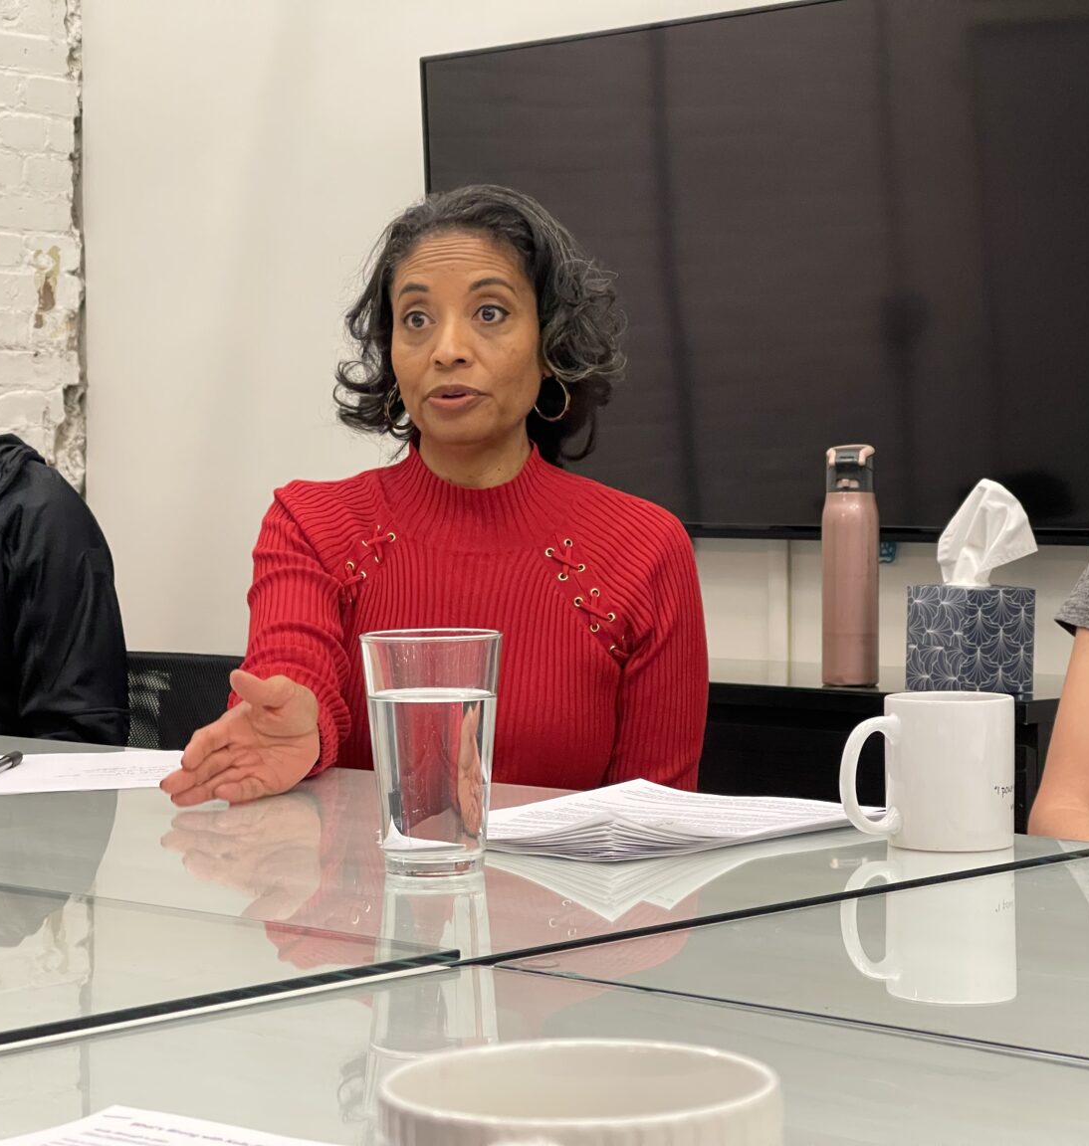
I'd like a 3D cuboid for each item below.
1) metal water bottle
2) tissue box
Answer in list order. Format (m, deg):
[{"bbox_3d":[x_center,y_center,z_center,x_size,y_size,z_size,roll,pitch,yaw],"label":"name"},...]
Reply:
[{"bbox_3d":[0.374,-0.010,3.460,0.070,0.292,0.070,0,2,11],"label":"metal water bottle"},{"bbox_3d":[0.507,0.080,3.370,0.107,0.123,0.107,-2,2,-31],"label":"tissue box"}]

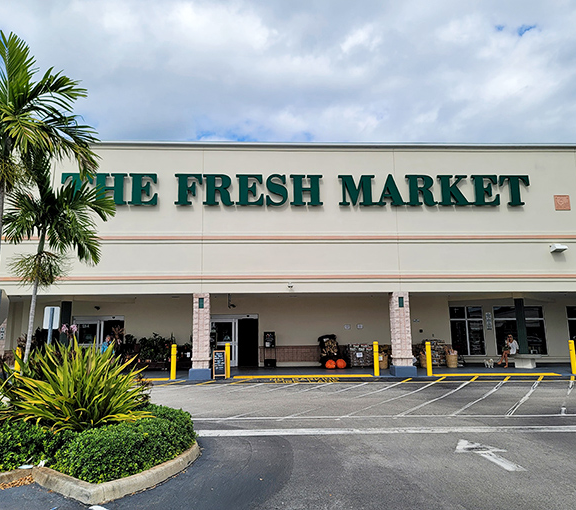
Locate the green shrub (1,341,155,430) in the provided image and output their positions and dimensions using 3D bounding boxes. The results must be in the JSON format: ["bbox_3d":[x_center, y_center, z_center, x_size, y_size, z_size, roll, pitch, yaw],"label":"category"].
[{"bbox_3d":[-2.779,1.755,6.387,1.900,1.320,1.750,0,-10,-2],"label":"green shrub"}]

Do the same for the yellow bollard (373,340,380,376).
[{"bbox_3d":[3.214,3.771,17.813,0.185,1.211,0.185,0,-10,-2],"label":"yellow bollard"}]

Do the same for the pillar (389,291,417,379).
[{"bbox_3d":[4.181,2.887,18.015,0.720,3.026,0.720,0,-10,-2],"label":"pillar"}]

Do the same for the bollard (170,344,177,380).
[{"bbox_3d":[-4.067,3.823,17.524,0.185,1.225,0.185,0,-10,-2],"label":"bollard"}]

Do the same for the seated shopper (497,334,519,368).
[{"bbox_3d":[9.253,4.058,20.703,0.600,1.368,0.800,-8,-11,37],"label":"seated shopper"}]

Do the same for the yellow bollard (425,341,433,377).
[{"bbox_3d":[5.042,3.725,17.592,0.172,1.185,0.172,0,-9,-3],"label":"yellow bollard"}]

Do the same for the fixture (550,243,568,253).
[{"bbox_3d":[10.123,-0.282,18.300,0.430,0.270,0.420,0,-10,-2],"label":"fixture"}]

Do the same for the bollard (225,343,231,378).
[{"bbox_3d":[-2.140,3.797,17.603,0.185,1.217,0.185,0,-10,-2],"label":"bollard"}]

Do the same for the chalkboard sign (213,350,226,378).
[{"bbox_3d":[-2.407,3.890,17.367,0.460,0.960,0.470,0,-9,-3],"label":"chalkboard sign"}]

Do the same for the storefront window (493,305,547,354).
[{"bbox_3d":[10.912,3.545,23.026,2.426,2.289,0.120,0,-9,-3],"label":"storefront window"}]

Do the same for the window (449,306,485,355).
[{"bbox_3d":[8.417,3.529,22.919,1.567,2.279,0.120,0,-9,-3],"label":"window"}]

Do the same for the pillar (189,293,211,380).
[{"bbox_3d":[-3.099,2.929,17.728,0.720,3.030,0.720,0,-10,-2],"label":"pillar"}]

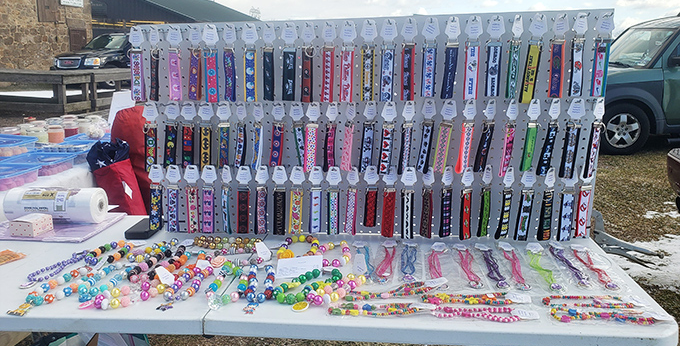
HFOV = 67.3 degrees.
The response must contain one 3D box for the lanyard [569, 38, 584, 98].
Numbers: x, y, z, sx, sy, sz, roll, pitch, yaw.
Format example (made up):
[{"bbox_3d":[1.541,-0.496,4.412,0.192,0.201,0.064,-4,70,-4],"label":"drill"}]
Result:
[{"bbox_3d":[0.577,-0.256,1.245,0.034,0.140,0.014,-1,13,8],"label":"lanyard"}]

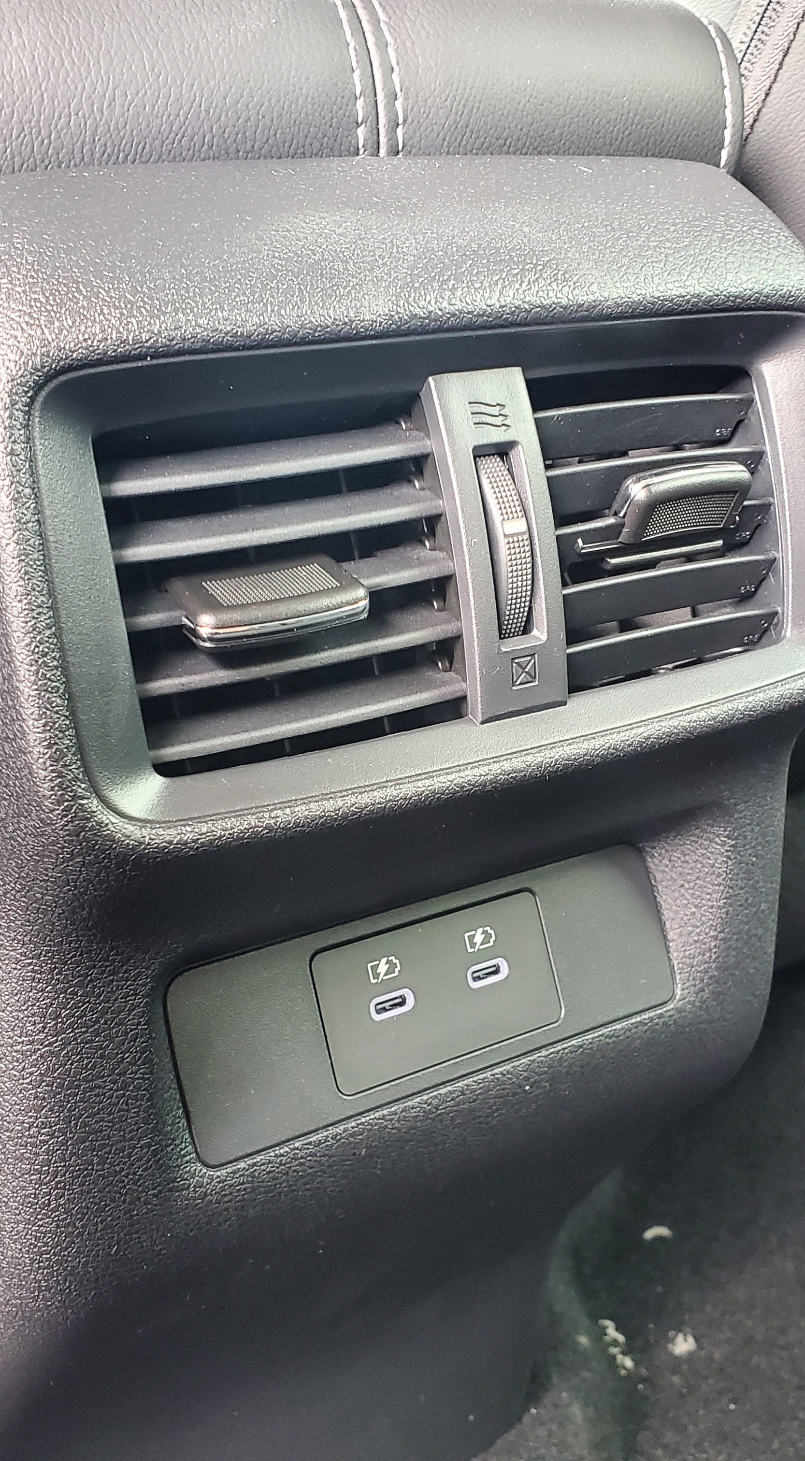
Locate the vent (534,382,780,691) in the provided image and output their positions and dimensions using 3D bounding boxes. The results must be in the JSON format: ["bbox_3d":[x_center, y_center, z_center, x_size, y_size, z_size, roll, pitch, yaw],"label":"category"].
[{"bbox_3d":[0.050,-0.043,0.302,0.059,0.056,0.024,-13,11,-28],"label":"vent"}]

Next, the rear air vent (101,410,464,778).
[{"bbox_3d":[-0.018,-0.027,0.266,0.060,0.056,0.024,-13,11,-28],"label":"rear air vent"}]

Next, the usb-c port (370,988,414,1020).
[{"bbox_3d":[-0.004,0.062,0.335,0.011,0.006,0.006,-13,0,-28],"label":"usb-c port"}]

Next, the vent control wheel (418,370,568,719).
[{"bbox_3d":[0.017,-0.036,0.282,0.021,0.064,0.014,-13,11,-28],"label":"vent control wheel"}]

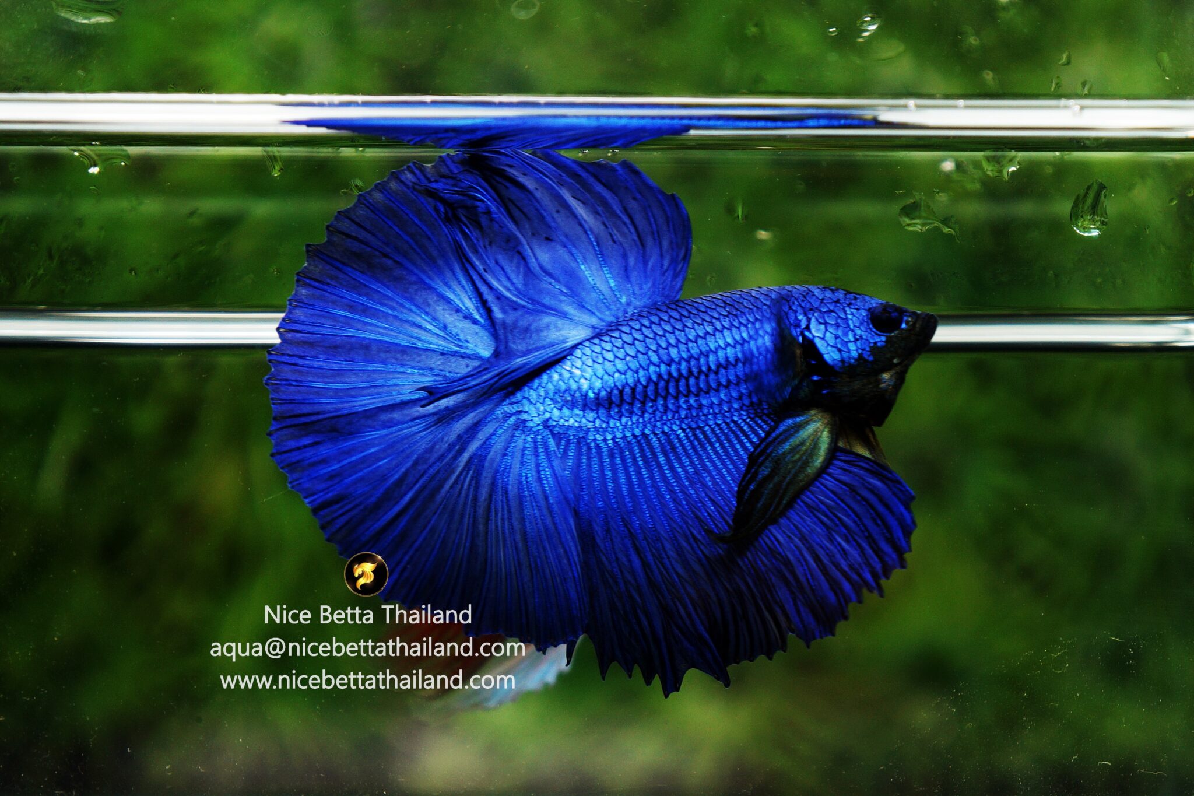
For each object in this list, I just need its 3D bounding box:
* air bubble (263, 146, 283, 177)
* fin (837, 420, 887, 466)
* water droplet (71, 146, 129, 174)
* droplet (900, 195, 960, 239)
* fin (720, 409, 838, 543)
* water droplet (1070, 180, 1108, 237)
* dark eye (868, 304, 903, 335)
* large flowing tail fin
[{"bbox_3d":[-0.034,-0.025,0.285,0.002,0.003,0.002,0,0,0],"label":"air bubble"},{"bbox_3d":[0.027,0.005,0.271,0.005,0.007,0.003,-23,0,0],"label":"fin"},{"bbox_3d":[-0.052,-0.025,0.285,0.006,0.003,0.002,0,0,0],"label":"water droplet"},{"bbox_3d":[0.035,-0.019,0.285,0.006,0.005,0.002,0,0,0],"label":"droplet"},{"bbox_3d":[0.018,0.008,0.266,0.007,0.017,0.003,44,0,0],"label":"fin"},{"bbox_3d":[0.052,-0.020,0.285,0.004,0.006,0.002,0,0,0],"label":"water droplet"},{"bbox_3d":[0.028,-0.008,0.267,0.003,0.003,0.003,0,0,-9],"label":"dark eye"},{"bbox_3d":[-0.012,0.000,0.285,0.045,0.052,0.012,0,0,0],"label":"large flowing tail fin"}]

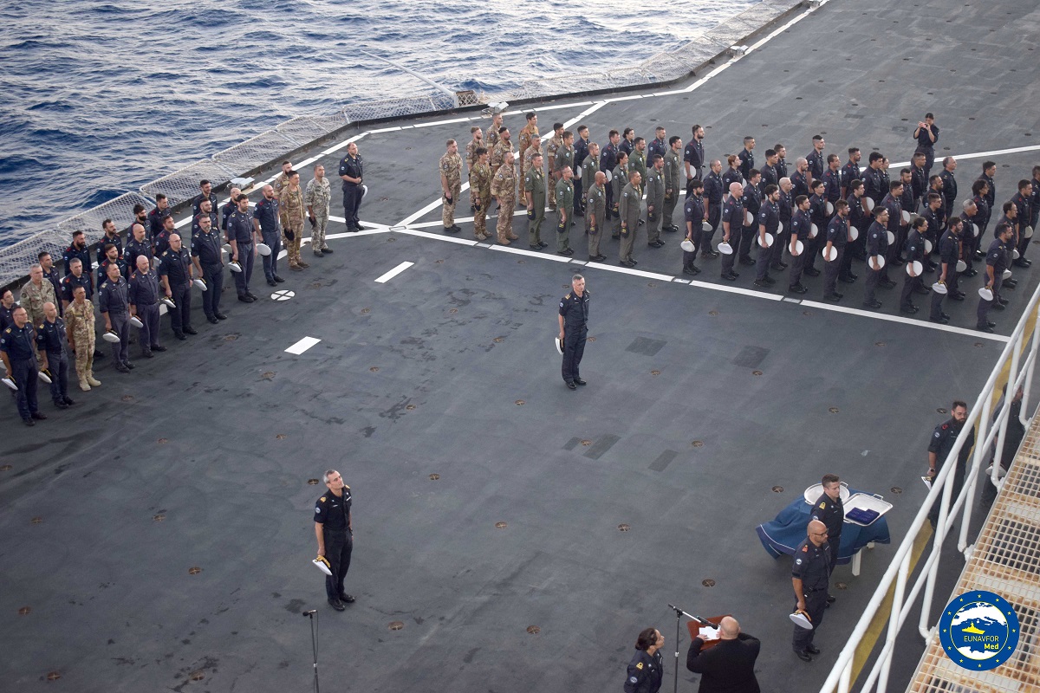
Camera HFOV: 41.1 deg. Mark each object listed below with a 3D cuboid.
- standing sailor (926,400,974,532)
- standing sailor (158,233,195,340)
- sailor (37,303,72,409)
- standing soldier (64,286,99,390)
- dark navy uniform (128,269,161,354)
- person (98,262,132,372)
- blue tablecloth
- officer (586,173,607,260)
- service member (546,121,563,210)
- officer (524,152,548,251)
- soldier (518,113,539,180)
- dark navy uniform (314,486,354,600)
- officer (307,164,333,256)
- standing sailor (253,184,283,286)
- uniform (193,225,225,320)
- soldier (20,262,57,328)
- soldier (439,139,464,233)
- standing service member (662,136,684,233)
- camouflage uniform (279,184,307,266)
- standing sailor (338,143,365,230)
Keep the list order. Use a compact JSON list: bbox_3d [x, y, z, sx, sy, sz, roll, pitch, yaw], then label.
[{"bbox_3d":[5.355,1.505,17.267,0.540,1.820,0.360,-12,28,-23],"label":"standing sailor"},{"bbox_3d":[-5.656,-1.016,22.884,0.370,1.790,0.540,20,33,36],"label":"standing sailor"},{"bbox_3d":[-6.858,0.096,20.450,0.380,1.677,0.530,13,29,25],"label":"sailor"},{"bbox_3d":[-6.642,-0.177,21.009,0.360,1.681,0.520,13,29,25],"label":"standing soldier"},{"bbox_3d":[-5.933,-0.696,22.069,0.360,1.685,0.560,13,29,25],"label":"dark navy uniform"},{"bbox_3d":[-6.217,-0.452,21.361,0.320,1.784,0.490,14,30,27],"label":"person"},{"bbox_3d":[3.695,2.173,16.728,1.350,0.500,1.000,13,29,26],"label":"blue tablecloth"},{"bbox_3d":[1.413,-2.381,25.154,0.320,1.707,0.490,11,29,22],"label":"officer"},{"bbox_3d":[0.690,-3.643,27.933,0.360,1.779,0.520,13,29,25],"label":"service member"},{"bbox_3d":[0.309,-2.694,25.665,0.330,1.807,0.510,14,30,27],"label":"officer"},{"bbox_3d":[0.187,-3.927,28.548,0.360,1.830,0.510,17,31,31],"label":"soldier"},{"bbox_3d":[-2.118,2.311,15.887,0.310,1.502,0.490,17,31,31],"label":"dark navy uniform"},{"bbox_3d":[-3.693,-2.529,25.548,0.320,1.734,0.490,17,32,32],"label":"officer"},{"bbox_3d":[-4.386,-1.953,24.218,0.330,1.805,0.510,16,31,30],"label":"standing sailor"},{"bbox_3d":[-5.146,-1.199,23.032,0.310,1.515,0.490,17,31,31],"label":"uniform"},{"bbox_3d":[-7.508,-0.489,21.931,0.350,1.750,0.530,21,33,37],"label":"soldier"},{"bbox_3d":[-1.312,-3.073,26.490,0.320,1.820,0.490,15,30,29],"label":"soldier"},{"bbox_3d":[2.971,-3.145,26.775,0.360,1.835,0.520,13,29,25],"label":"standing service member"},{"bbox_3d":[-4.126,-2.221,25.342,0.340,1.561,0.530,13,29,25],"label":"camouflage uniform"},{"bbox_3d":[-3.214,-3.081,26.606,0.320,1.774,0.490,15,30,29],"label":"standing sailor"}]

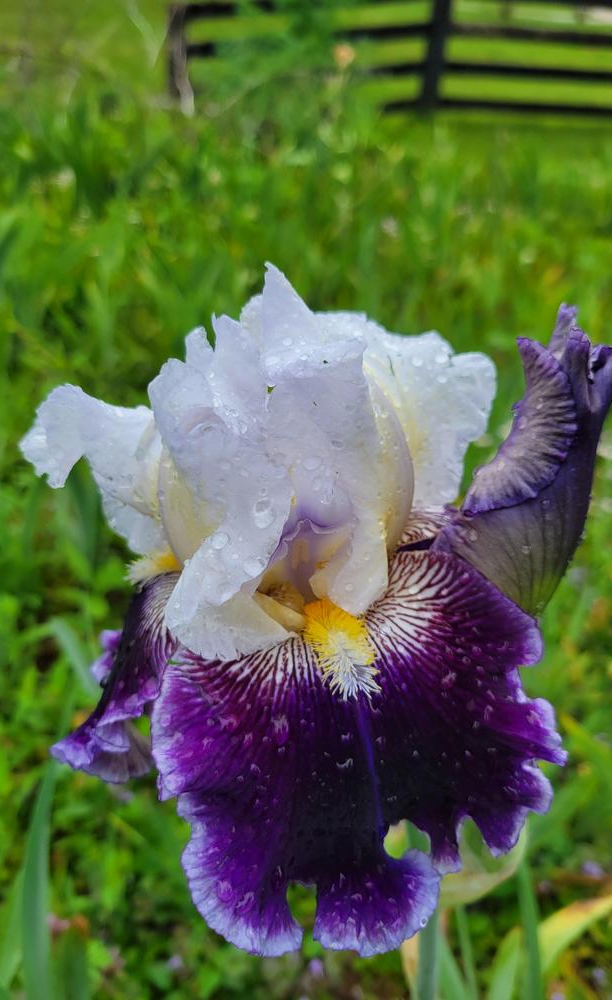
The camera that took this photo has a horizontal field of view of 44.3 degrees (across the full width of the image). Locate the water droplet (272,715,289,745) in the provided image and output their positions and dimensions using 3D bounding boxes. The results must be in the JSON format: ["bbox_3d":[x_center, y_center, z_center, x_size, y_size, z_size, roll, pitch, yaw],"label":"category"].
[{"bbox_3d":[-0.006,0.058,0.190,0.004,0.008,0.003,2,33,0],"label":"water droplet"}]

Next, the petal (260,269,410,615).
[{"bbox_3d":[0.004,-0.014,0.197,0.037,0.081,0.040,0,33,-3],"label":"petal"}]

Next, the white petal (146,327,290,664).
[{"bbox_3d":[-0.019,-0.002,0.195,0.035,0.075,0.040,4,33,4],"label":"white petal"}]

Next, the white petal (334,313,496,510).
[{"bbox_3d":[0.030,-0.027,0.222,0.044,0.050,0.030,-3,33,-7],"label":"white petal"}]

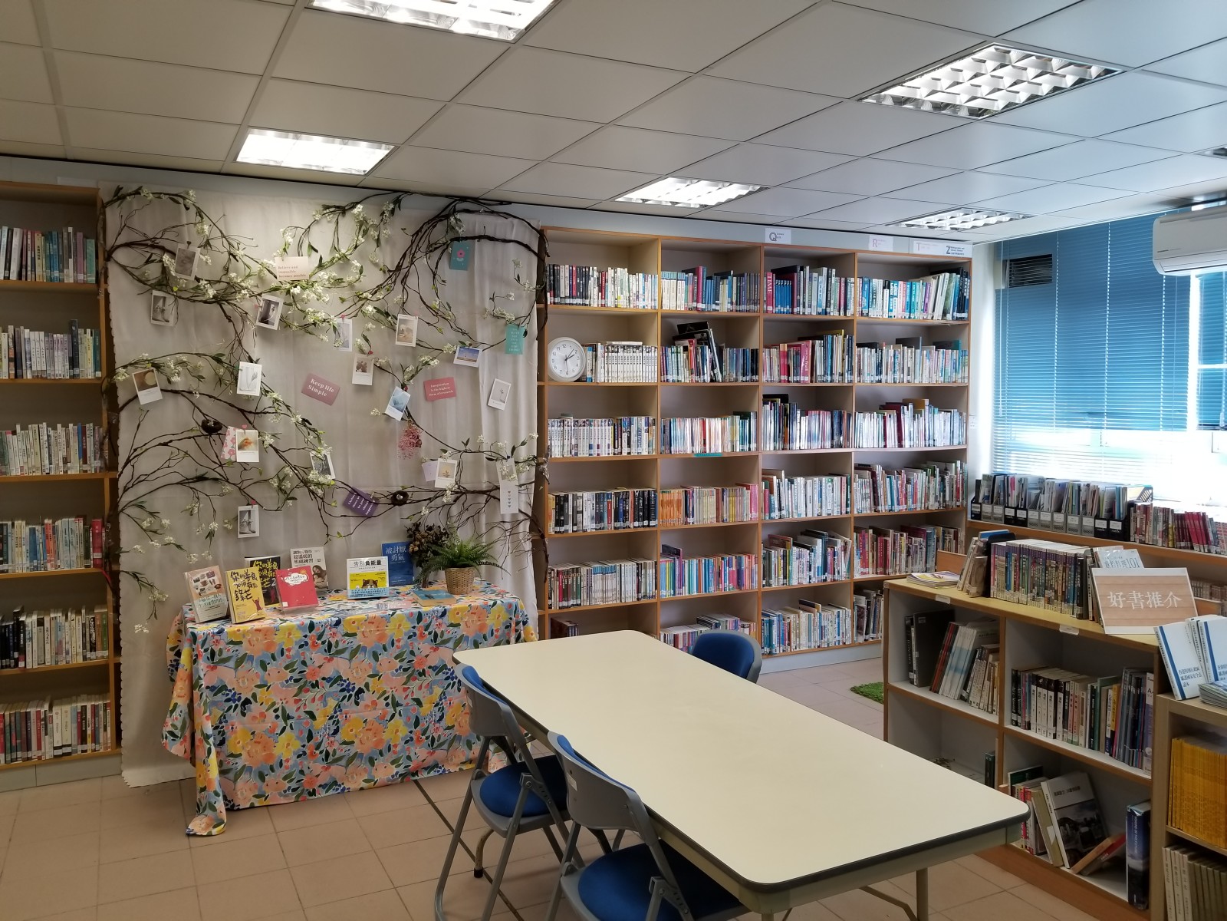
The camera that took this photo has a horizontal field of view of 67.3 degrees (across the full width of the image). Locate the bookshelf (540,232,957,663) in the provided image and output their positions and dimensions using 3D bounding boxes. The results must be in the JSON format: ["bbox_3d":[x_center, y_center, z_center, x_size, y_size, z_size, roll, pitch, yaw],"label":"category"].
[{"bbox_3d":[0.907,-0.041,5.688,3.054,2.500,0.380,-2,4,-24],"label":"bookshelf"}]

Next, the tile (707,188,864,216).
[{"bbox_3d":[0.909,-1.356,4.864,0.600,0.016,0.600,-3,5,-27],"label":"tile"}]

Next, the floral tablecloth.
[{"bbox_3d":[-1.180,1.050,4.246,1.580,0.765,0.620,-2,5,-26],"label":"floral tablecloth"}]

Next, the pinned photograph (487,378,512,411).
[{"bbox_3d":[-0.589,-0.341,4.776,0.092,0.143,0.005,15,-3,-26],"label":"pinned photograph"}]

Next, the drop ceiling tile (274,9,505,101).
[{"bbox_3d":[-0.676,-1.185,2.719,0.595,0.016,0.595,-3,5,-26],"label":"drop ceiling tile"}]

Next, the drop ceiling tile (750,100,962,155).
[{"bbox_3d":[0.934,-1.262,3.543,0.600,0.016,0.600,-3,5,-27],"label":"drop ceiling tile"}]

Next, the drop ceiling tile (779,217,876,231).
[{"bbox_3d":[1.276,-1.407,5.472,0.590,0.018,0.210,-2,4,-24],"label":"drop ceiling tile"}]

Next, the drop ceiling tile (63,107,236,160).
[{"bbox_3d":[-1.786,-1.262,3.568,0.600,0.015,0.605,-2,5,-26],"label":"drop ceiling tile"}]

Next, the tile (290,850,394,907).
[{"bbox_3d":[-0.986,1.511,3.330,0.303,0.010,0.303,-2,5,-26],"label":"tile"}]

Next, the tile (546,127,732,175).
[{"bbox_3d":[0.109,-1.276,3.811,0.600,0.016,0.600,-3,5,-27],"label":"tile"}]

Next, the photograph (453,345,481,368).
[{"bbox_3d":[-0.734,-0.524,4.660,0.135,0.096,0.006,12,-2,-27],"label":"photograph"}]

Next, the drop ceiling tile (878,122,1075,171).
[{"bbox_3d":[1.478,-1.278,3.761,0.590,0.018,0.590,-2,4,-24],"label":"drop ceiling tile"}]

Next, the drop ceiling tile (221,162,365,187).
[{"bbox_3d":[-1.455,-1.313,4.214,0.600,0.015,0.250,-2,5,-26],"label":"drop ceiling tile"}]

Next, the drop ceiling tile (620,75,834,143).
[{"bbox_3d":[0.393,-1.240,3.282,0.600,0.016,0.600,-3,5,-27],"label":"drop ceiling tile"}]

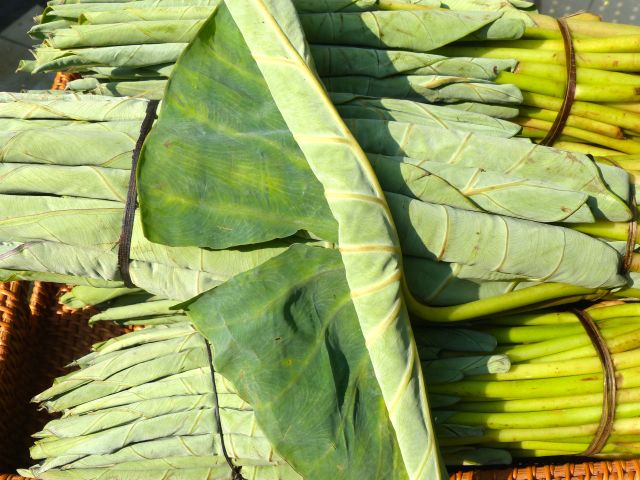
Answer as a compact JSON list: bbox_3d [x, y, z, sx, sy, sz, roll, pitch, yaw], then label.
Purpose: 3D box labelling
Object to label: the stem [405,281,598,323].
[{"bbox_3d":[0.159,0.054,0.580,0.166,0.029,0.028,-3,58,-2],"label":"stem"}]

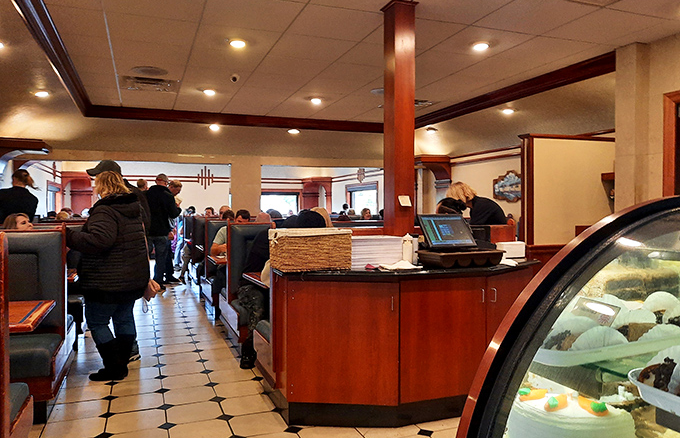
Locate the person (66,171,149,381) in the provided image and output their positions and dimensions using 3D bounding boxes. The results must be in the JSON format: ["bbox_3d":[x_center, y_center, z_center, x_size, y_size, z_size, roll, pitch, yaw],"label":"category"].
[{"bbox_3d":[-1.761,0.424,3.720,0.470,1.560,0.500,0,1,28],"label":"person"}]

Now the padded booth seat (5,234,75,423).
[{"bbox_3d":[-2.350,0.610,3.000,1.200,1.150,1.050,0,1,-22],"label":"padded booth seat"}]

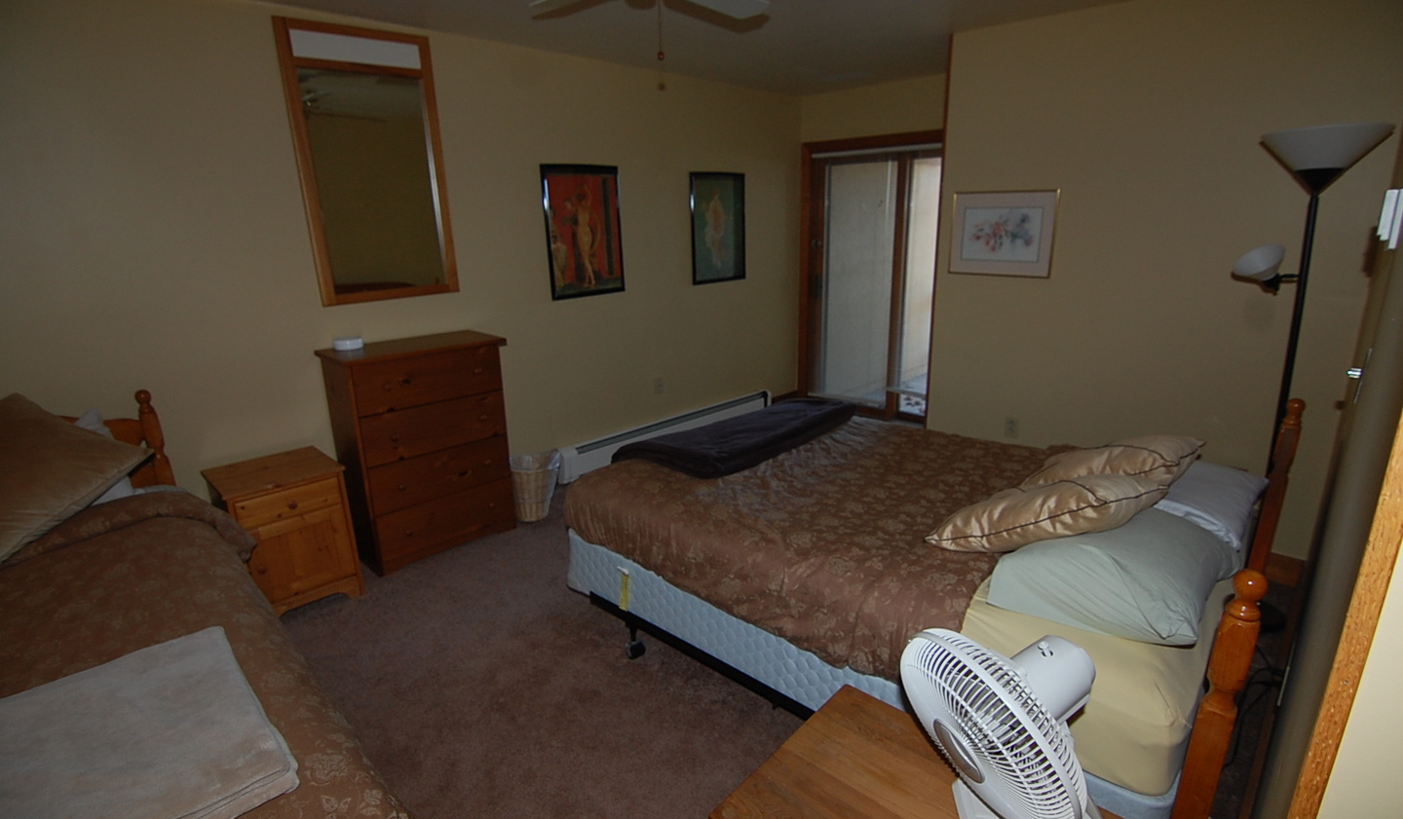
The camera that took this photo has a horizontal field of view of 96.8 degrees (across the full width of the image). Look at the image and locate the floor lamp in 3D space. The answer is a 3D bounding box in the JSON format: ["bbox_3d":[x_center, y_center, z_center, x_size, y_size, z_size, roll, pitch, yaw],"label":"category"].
[{"bbox_3d":[2.099,-0.070,2.252,0.340,1.780,0.370,-16,18,-42],"label":"floor lamp"}]

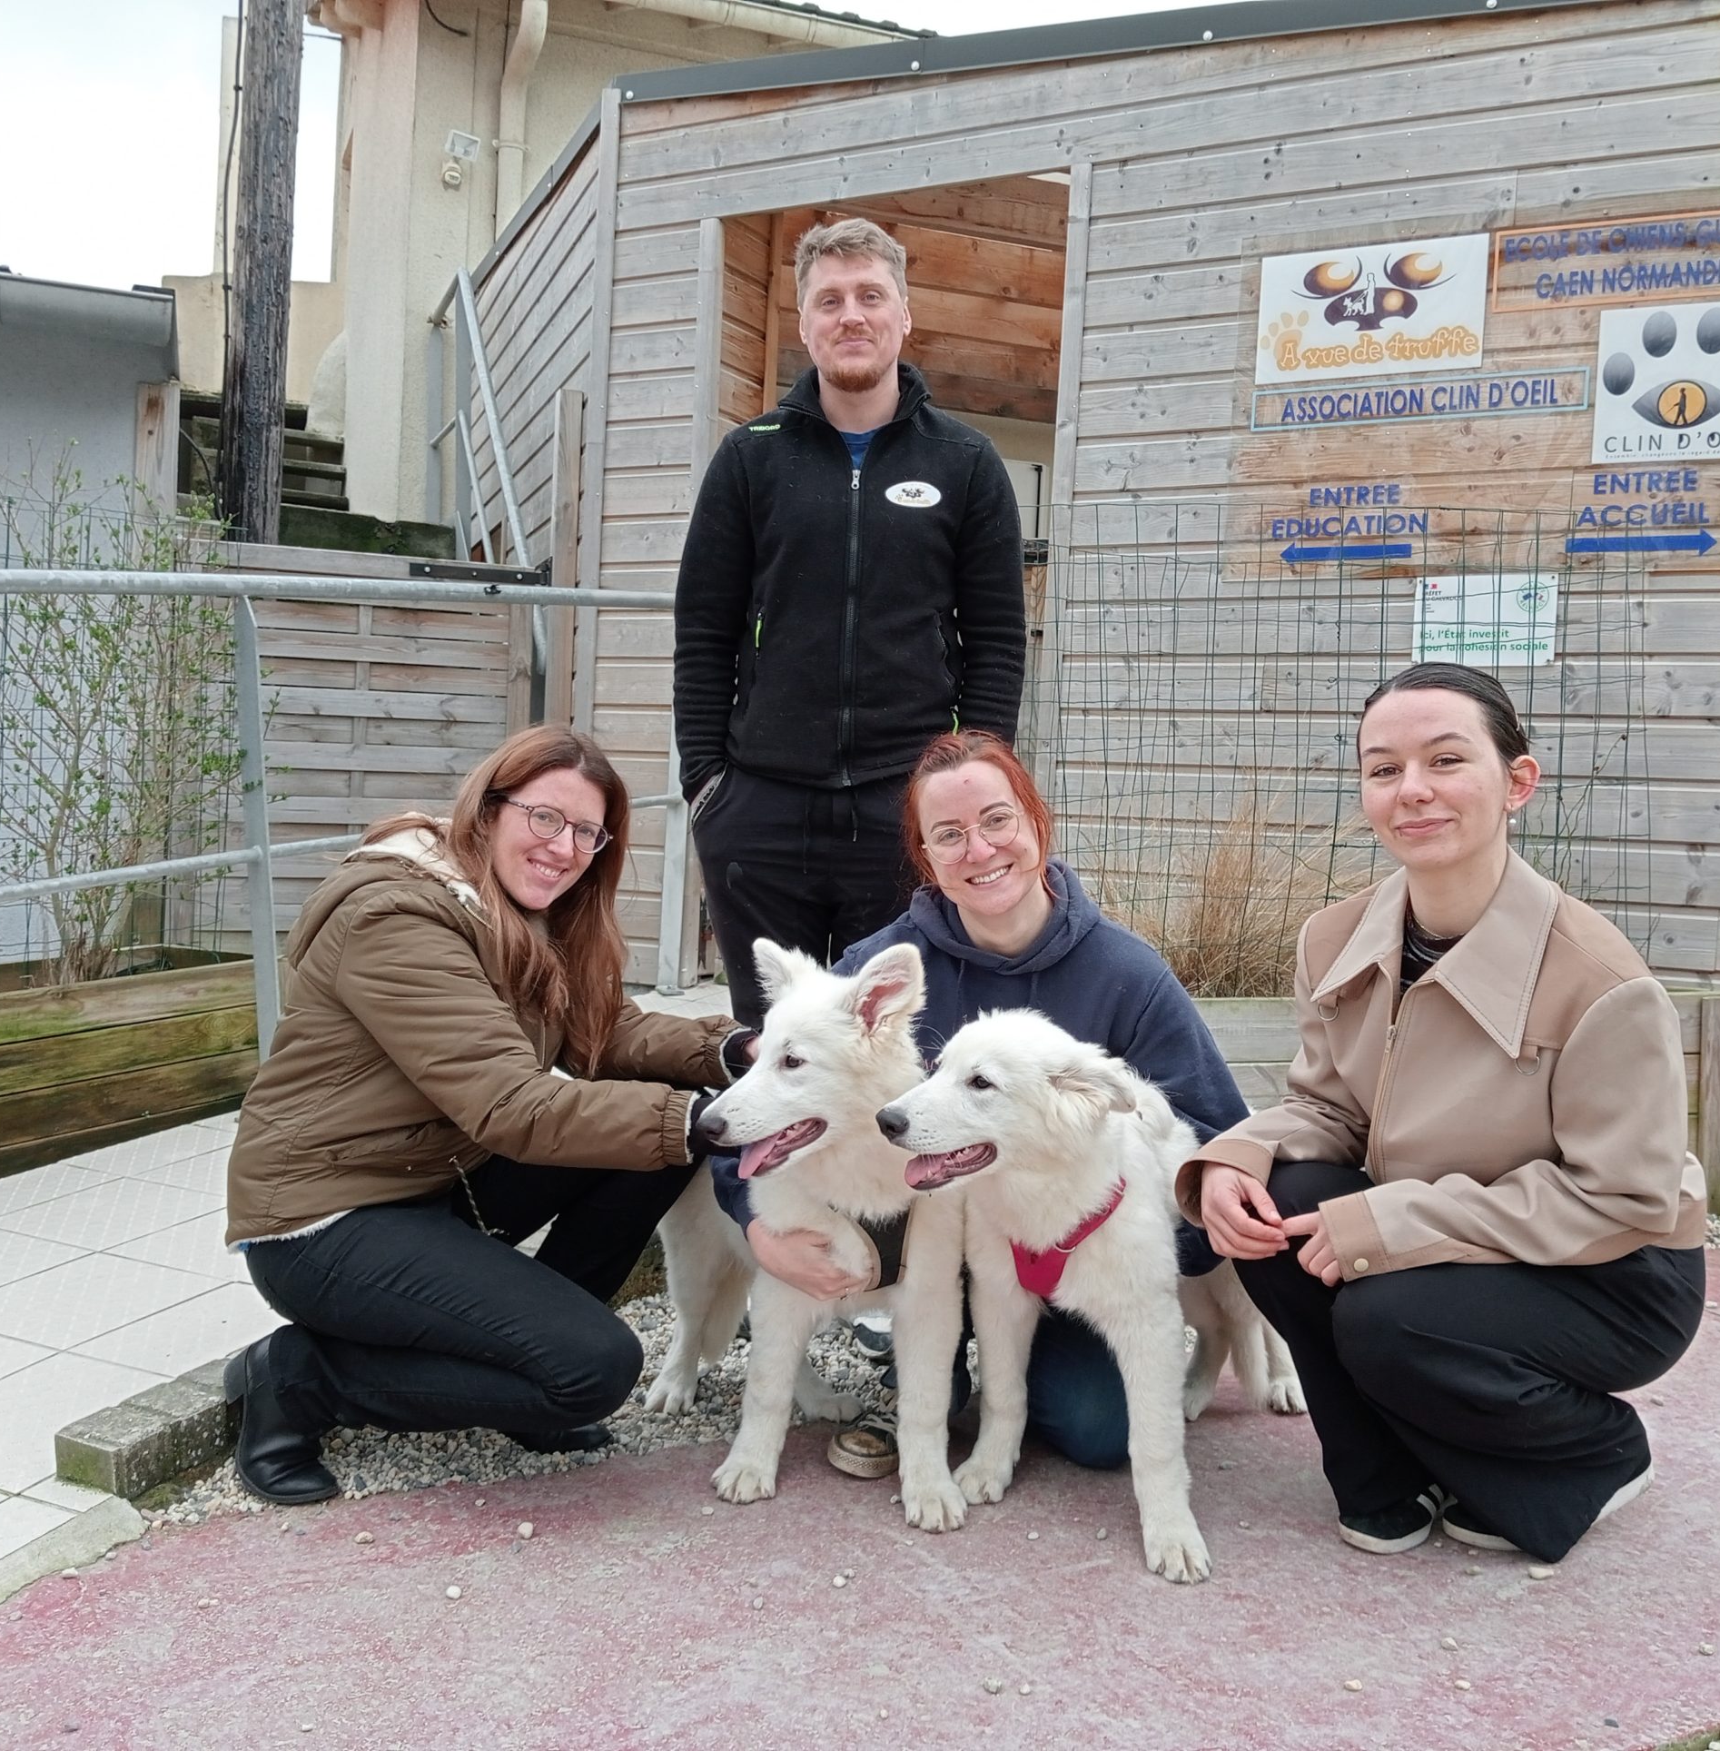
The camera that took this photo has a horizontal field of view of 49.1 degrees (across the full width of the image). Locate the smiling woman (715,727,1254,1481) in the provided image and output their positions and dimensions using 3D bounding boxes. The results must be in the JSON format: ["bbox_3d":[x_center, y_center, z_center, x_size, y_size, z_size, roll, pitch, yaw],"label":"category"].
[{"bbox_3d":[0.155,0.280,2.450,0.620,0.920,0.660,3,2,3],"label":"smiling woman"}]

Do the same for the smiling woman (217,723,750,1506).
[{"bbox_3d":[-0.450,0.285,2.290,0.670,0.935,0.490,4,2,18],"label":"smiling woman"}]

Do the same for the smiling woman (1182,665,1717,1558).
[{"bbox_3d":[0.670,0.264,2.130,0.490,0.985,0.640,5,2,43],"label":"smiling woman"}]

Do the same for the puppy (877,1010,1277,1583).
[{"bbox_3d":[0.300,0.446,2.250,0.360,0.595,0.760,4,2,27],"label":"puppy"}]

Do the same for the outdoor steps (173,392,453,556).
[{"bbox_3d":[-2.450,-1.803,8.400,1.100,0.930,1.200,2,2,-19],"label":"outdoor steps"}]

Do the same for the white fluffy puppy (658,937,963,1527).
[{"bbox_3d":[-0.060,0.410,2.410,0.380,0.670,0.660,3,2,-6],"label":"white fluffy puppy"}]

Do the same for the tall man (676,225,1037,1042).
[{"bbox_3d":[-0.030,-0.156,3.000,0.560,1.780,0.340,3,2,-1],"label":"tall man"}]

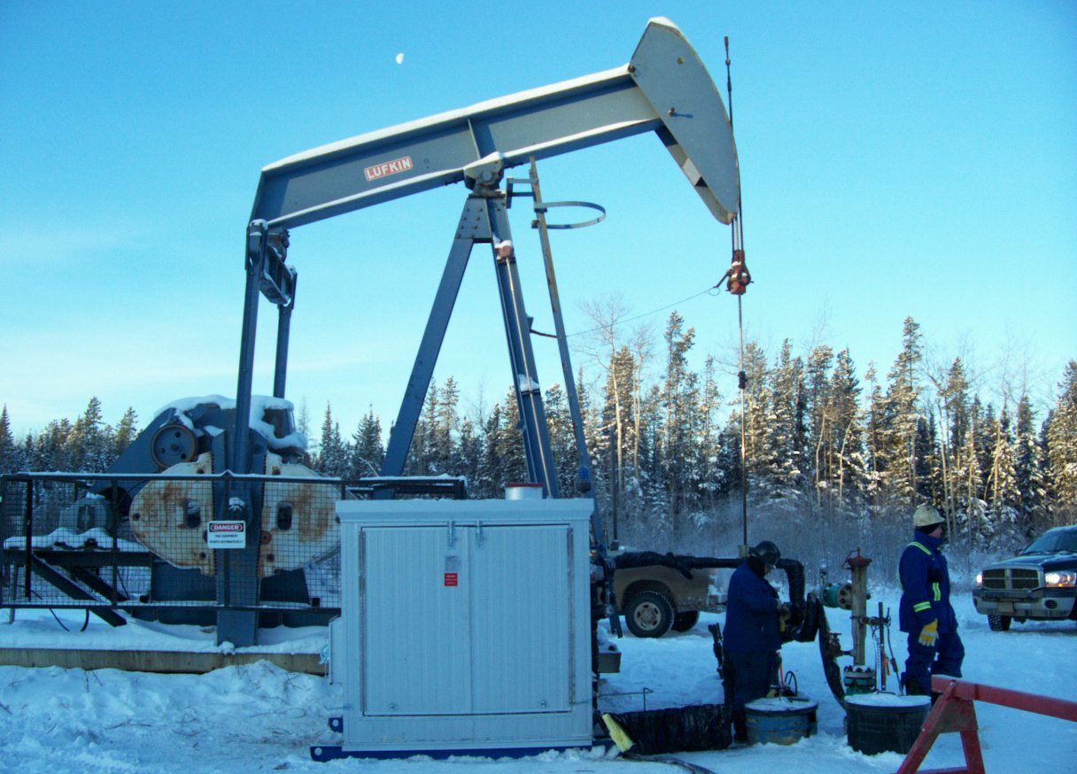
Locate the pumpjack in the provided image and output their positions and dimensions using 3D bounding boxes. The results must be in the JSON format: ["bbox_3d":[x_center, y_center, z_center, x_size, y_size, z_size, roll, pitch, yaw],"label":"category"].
[{"bbox_3d":[-1.255,-0.814,12.152,7.230,7.140,2.400,0,-6,-2],"label":"pumpjack"}]

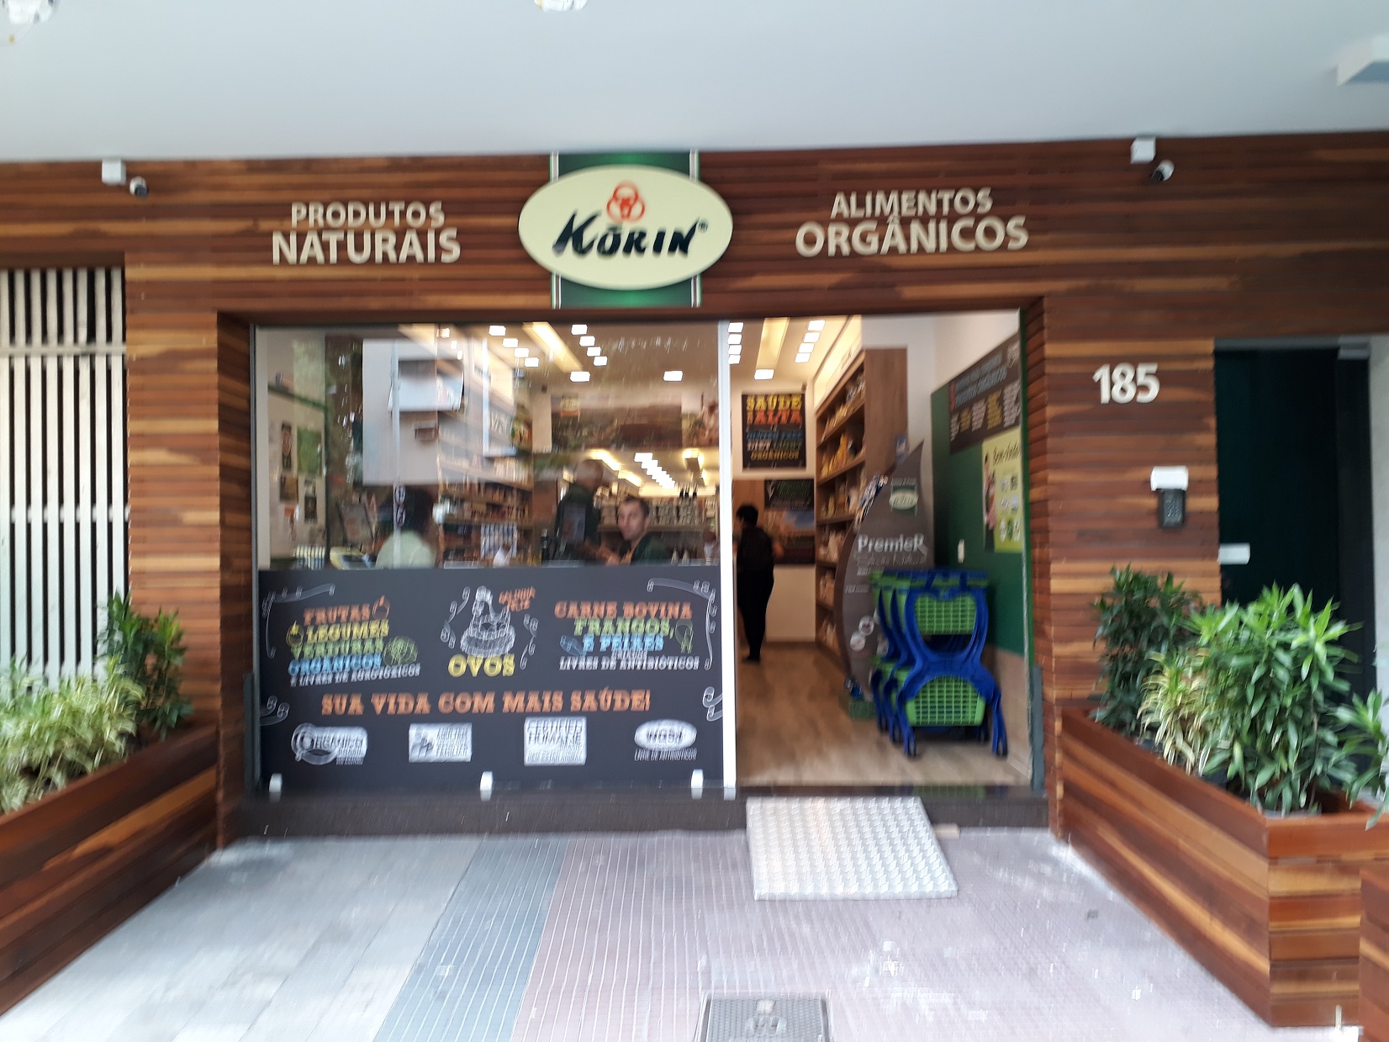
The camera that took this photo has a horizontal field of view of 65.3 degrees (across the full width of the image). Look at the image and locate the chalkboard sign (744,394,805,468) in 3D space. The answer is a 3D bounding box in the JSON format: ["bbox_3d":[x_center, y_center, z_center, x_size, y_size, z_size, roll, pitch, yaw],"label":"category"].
[{"bbox_3d":[0.935,-1.045,12.660,0.740,0.889,0.025,-1,-1,1],"label":"chalkboard sign"}]

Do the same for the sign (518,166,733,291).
[{"bbox_3d":[-0.313,-1.338,4.991,0.978,0.569,0.080,-1,-1,1],"label":"sign"}]

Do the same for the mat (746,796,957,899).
[{"bbox_3d":[0.645,1.399,4.685,0.801,0.180,0.856,-1,-1,1],"label":"mat"}]

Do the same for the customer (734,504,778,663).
[{"bbox_3d":[0.647,0.647,11.326,0.400,1.635,0.520,-2,-2,42],"label":"customer"}]

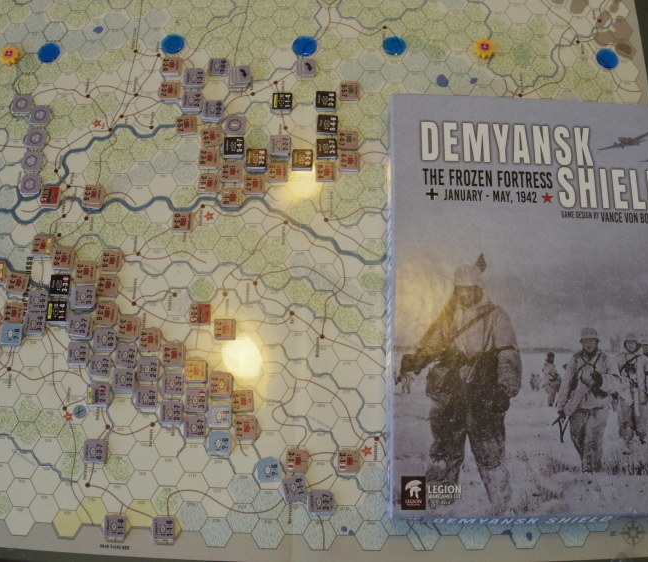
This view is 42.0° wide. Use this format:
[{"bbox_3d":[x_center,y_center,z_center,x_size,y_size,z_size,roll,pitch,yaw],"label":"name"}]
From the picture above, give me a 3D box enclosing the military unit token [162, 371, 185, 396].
[{"bbox_3d":[-0.104,0.072,0.587,0.016,0.004,0.016,1,73,1],"label":"military unit token"}]

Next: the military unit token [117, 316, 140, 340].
[{"bbox_3d":[-0.139,0.034,0.600,0.016,0.004,0.016,3,73,1],"label":"military unit token"}]

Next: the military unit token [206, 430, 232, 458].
[{"bbox_3d":[-0.071,0.110,0.572,0.016,0.004,0.016,1,73,0],"label":"military unit token"}]

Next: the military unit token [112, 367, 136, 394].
[{"bbox_3d":[-0.139,0.069,0.587,0.015,0.004,0.015,1,73,1],"label":"military unit token"}]

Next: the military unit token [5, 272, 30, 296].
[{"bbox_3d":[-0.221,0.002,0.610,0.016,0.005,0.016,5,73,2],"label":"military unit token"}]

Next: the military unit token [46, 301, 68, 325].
[{"bbox_3d":[-0.196,0.023,0.617,0.015,0.004,0.015,0,73,1],"label":"military unit token"}]

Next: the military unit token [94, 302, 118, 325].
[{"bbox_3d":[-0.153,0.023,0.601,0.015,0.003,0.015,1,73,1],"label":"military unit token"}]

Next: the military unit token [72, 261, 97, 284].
[{"bbox_3d":[-0.177,-0.007,0.627,0.015,0.003,0.015,1,73,2],"label":"military unit token"}]

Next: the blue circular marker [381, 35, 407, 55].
[{"bbox_3d":[0.056,-0.190,0.680,0.019,0.002,0.019,0,72,1],"label":"blue circular marker"}]

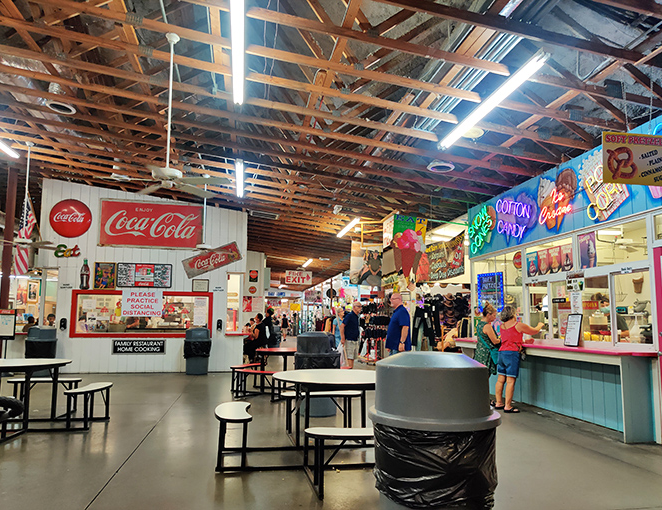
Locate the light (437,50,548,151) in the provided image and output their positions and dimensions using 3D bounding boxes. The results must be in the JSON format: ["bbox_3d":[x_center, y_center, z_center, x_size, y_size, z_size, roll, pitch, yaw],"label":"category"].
[{"bbox_3d":[1.612,-1.520,5.647,0.120,0.100,2.440,2,-7,-9],"label":"light"}]

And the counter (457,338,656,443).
[{"bbox_3d":[2.889,1.765,7.732,0.390,0.930,4.370,2,-7,-9],"label":"counter"}]

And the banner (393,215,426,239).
[{"bbox_3d":[1.469,-0.453,9.800,0.720,0.550,0.050,4,-8,-25],"label":"banner"}]

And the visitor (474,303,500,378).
[{"bbox_3d":[2.428,1.537,8.307,0.360,1.580,0.460,5,-8,-32],"label":"visitor"}]

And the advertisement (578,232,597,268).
[{"bbox_3d":[3.294,-0.053,6.794,0.020,0.453,0.335,2,-7,-9],"label":"advertisement"}]

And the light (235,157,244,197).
[{"bbox_3d":[-1.507,-1.216,8.756,0.120,0.100,2.440,2,-7,-9],"label":"light"}]

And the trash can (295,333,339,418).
[{"bbox_3d":[-0.159,1.563,7.029,0.590,1.060,0.590,1,-7,0],"label":"trash can"}]

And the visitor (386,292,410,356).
[{"bbox_3d":[1.217,1.586,9.577,0.430,1.780,0.580,2,-7,-11],"label":"visitor"}]

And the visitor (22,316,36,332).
[{"bbox_3d":[-7.559,2.227,13.319,0.500,1.310,0.600,-2,-8,20],"label":"visitor"}]

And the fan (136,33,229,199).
[{"bbox_3d":[-1.674,-1.534,5.555,1.340,1.690,1.340,2,-7,-13],"label":"fan"}]

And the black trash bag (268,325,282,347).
[{"bbox_3d":[-2.259,3.344,20.966,0.600,1.000,0.600,2,-7,-13],"label":"black trash bag"}]

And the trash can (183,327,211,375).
[{"bbox_3d":[-3.285,2.363,13.133,0.620,1.050,0.620,2,-7,-13],"label":"trash can"}]

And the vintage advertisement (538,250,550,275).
[{"bbox_3d":[3.126,0.117,7.797,0.020,0.363,0.285,2,-7,-9],"label":"vintage advertisement"}]

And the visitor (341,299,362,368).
[{"bbox_3d":[0.465,1.928,12.083,0.400,1.710,0.520,-4,-8,30],"label":"visitor"}]

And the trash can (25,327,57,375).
[{"bbox_3d":[-6.053,2.000,11.062,0.610,1.010,0.610,2,-7,-9],"label":"trash can"}]

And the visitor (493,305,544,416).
[{"bbox_3d":[2.773,1.529,7.990,0.600,1.520,0.500,6,-9,-37],"label":"visitor"}]

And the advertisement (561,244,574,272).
[{"bbox_3d":[3.221,0.044,7.224,0.020,0.358,0.255,2,-7,-9],"label":"advertisement"}]

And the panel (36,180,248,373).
[{"bbox_3d":[-4.269,0.509,12.080,4.563,4.276,0.100,2,-7,-9],"label":"panel"}]

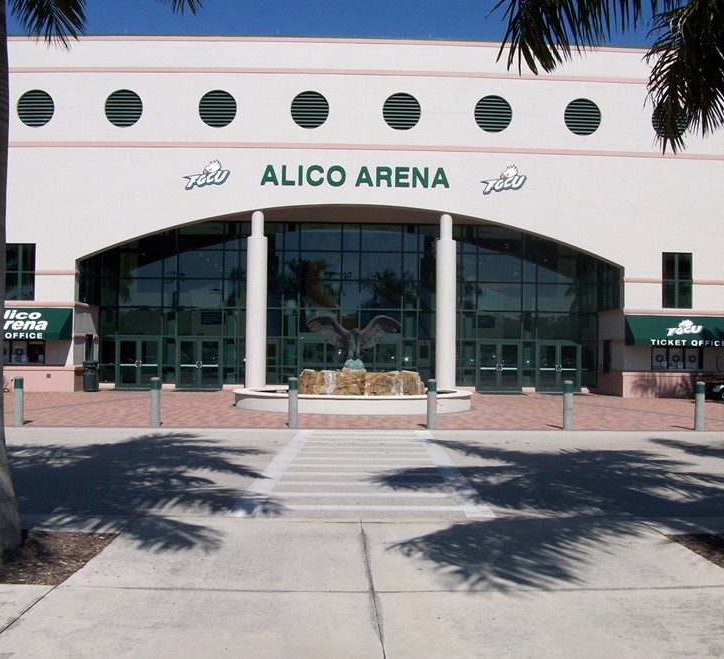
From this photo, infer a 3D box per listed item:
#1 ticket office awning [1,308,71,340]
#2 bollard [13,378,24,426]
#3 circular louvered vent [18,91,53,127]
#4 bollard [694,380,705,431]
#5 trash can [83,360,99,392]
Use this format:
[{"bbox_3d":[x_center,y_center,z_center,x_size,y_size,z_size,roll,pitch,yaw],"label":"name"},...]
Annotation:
[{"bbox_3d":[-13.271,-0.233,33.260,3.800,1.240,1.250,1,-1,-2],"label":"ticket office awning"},{"bbox_3d":[-7.550,1.567,18.949,0.205,1.080,0.205,1,-1,0],"label":"bollard"},{"bbox_3d":[-12.940,-8.740,34.114,1.495,1.495,0.200,1,-1,-2],"label":"circular louvered vent"},{"bbox_3d":[7.519,1.735,19.229,0.205,1.080,0.205,1,-1,0],"label":"bollard"},{"bbox_3d":[-10.857,1.891,34.595,0.600,1.200,0.600,1,-2,-2],"label":"trash can"}]

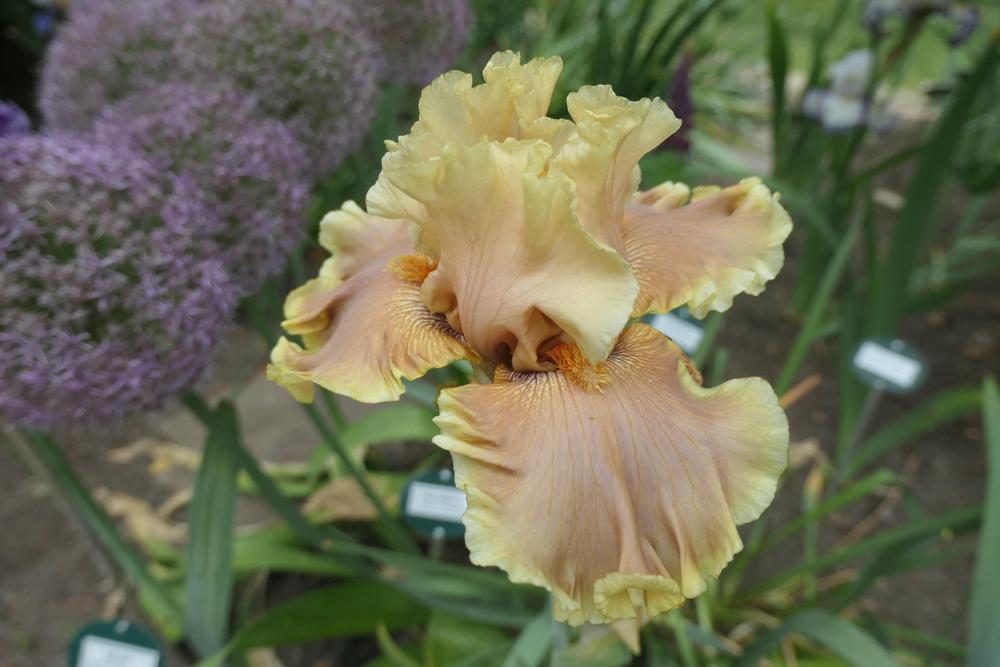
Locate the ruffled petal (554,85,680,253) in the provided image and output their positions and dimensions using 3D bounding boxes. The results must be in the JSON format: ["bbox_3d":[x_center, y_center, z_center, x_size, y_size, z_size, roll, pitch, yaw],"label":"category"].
[{"bbox_3d":[0.034,-0.047,0.193,0.036,0.052,0.036,9,36,12],"label":"ruffled petal"}]

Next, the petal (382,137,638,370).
[{"bbox_3d":[0.003,-0.022,0.185,0.068,0.062,0.040,6,35,8],"label":"petal"}]

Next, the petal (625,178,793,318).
[{"bbox_3d":[0.066,-0.028,0.220,0.060,0.034,0.055,-18,39,-24],"label":"petal"}]

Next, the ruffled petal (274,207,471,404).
[{"bbox_3d":[-0.041,-0.009,0.208,0.060,0.038,0.056,11,36,15],"label":"ruffled petal"}]

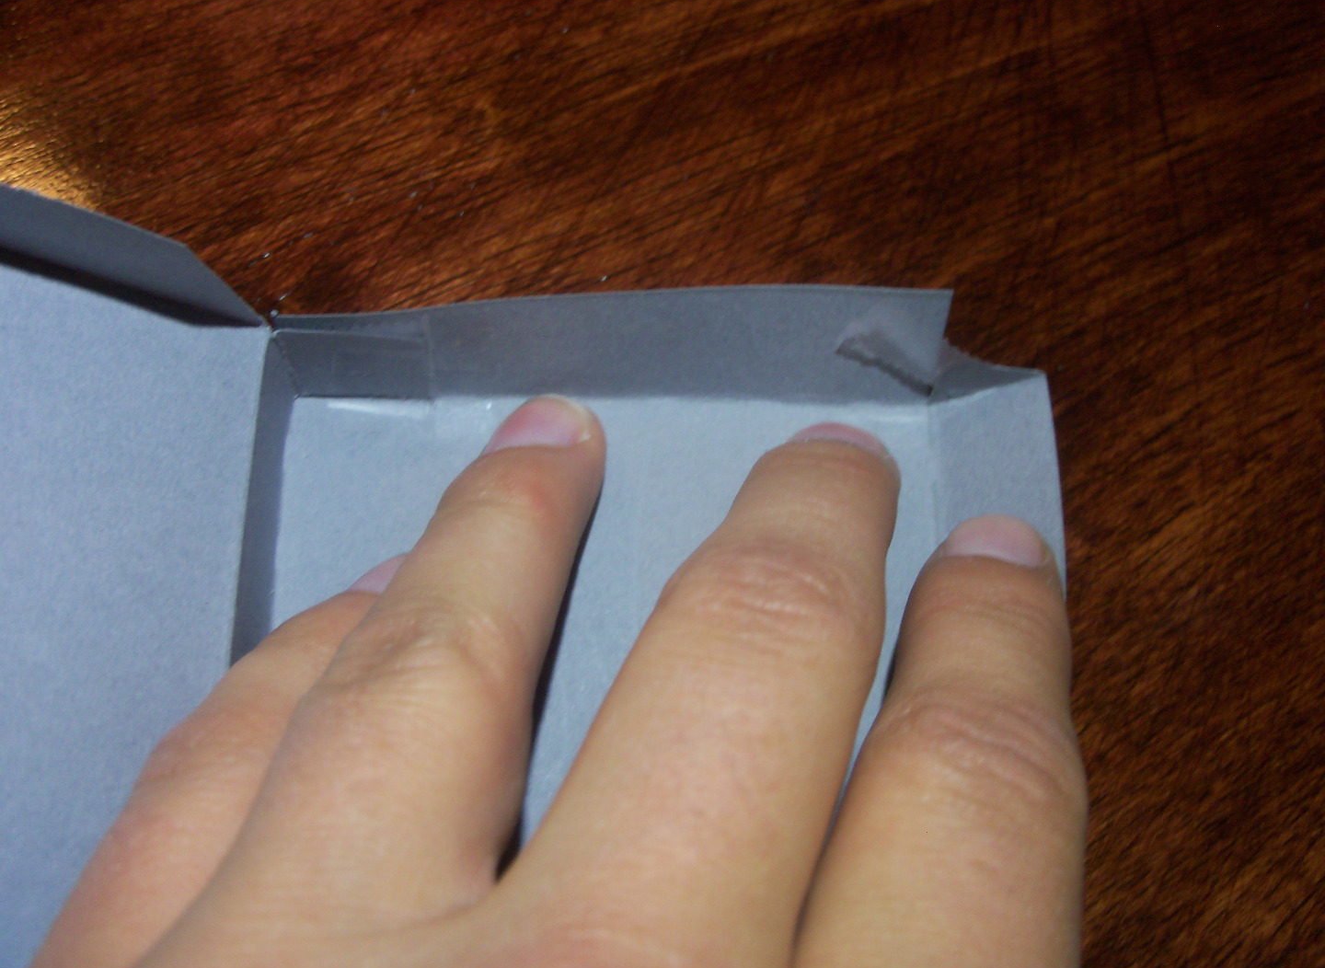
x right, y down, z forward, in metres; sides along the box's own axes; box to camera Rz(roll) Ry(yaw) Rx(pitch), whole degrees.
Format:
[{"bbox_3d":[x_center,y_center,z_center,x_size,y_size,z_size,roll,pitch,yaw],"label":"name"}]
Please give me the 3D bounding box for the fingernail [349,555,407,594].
[{"bbox_3d":[-0.030,0.011,0.148,0.009,0.003,0.010,5,24,20],"label":"fingernail"}]

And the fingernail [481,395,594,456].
[{"bbox_3d":[-0.014,-0.007,0.154,0.011,0.003,0.012,1,24,16],"label":"fingernail"}]

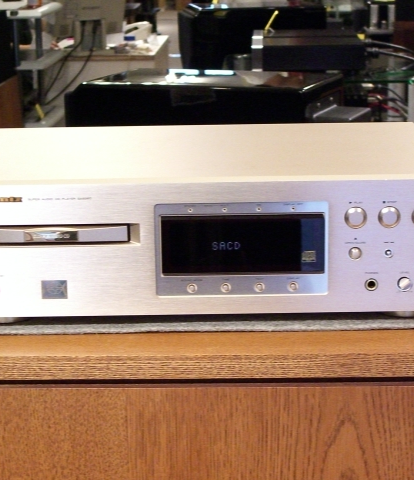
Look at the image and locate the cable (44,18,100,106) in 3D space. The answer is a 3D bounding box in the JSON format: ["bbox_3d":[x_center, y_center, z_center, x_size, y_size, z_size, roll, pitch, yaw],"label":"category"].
[{"bbox_3d":[-0.582,-0.758,5.400,0.240,0.370,0.150,-1,14,0],"label":"cable"}]

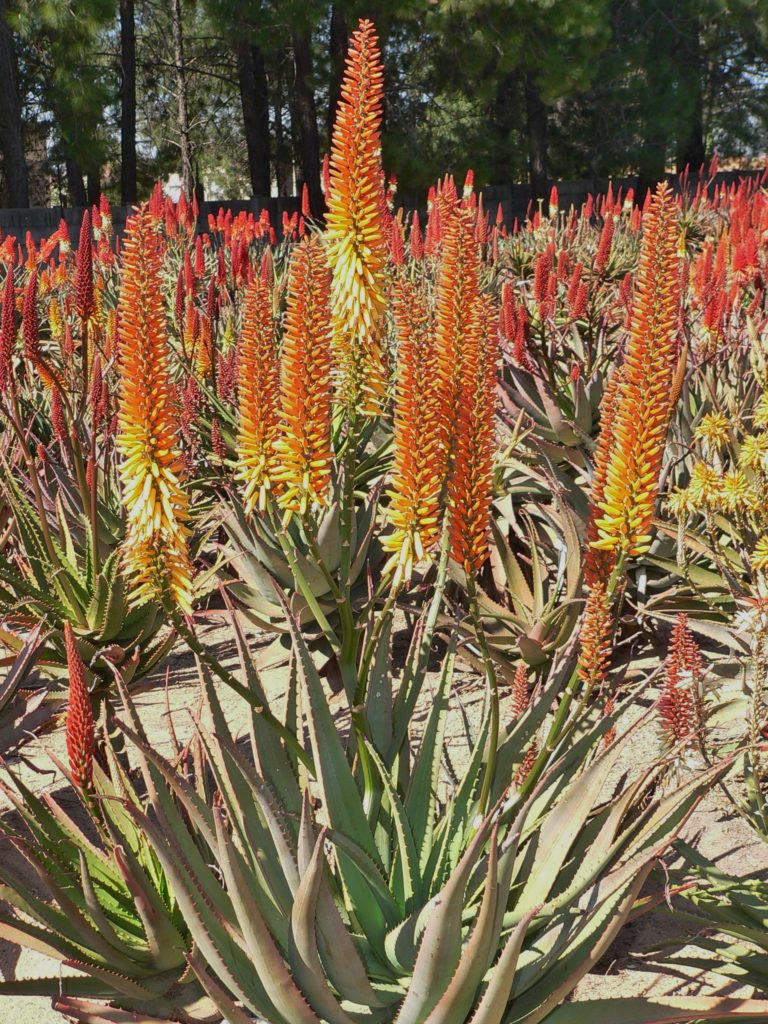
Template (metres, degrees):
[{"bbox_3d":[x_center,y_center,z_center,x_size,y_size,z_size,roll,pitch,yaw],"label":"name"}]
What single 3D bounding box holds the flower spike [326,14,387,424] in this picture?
[{"bbox_3d":[-0.036,-0.400,2.080,0.083,0.526,0.083,2,11,0],"label":"flower spike"}]

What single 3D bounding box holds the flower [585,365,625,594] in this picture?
[{"bbox_3d":[0.311,-0.052,2.150,0.064,0.324,0.064,4,11,0],"label":"flower"}]

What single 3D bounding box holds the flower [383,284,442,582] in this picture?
[{"bbox_3d":[0.037,-0.106,2.080,0.073,0.409,0.073,0,11,0],"label":"flower"}]

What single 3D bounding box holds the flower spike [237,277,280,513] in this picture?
[{"bbox_3d":[-0.179,-0.168,2.200,0.061,0.336,0.061,0,11,0],"label":"flower spike"}]

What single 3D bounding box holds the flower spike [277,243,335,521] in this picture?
[{"bbox_3d":[-0.111,-0.184,2.120,0.074,0.390,0.074,1,11,0],"label":"flower spike"}]

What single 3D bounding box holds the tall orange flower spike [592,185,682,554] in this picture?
[{"bbox_3d":[0.341,-0.189,2.050,0.083,0.499,0.083,6,11,0],"label":"tall orange flower spike"}]

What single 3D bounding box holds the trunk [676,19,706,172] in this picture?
[{"bbox_3d":[5.198,-6.989,26.000,0.450,2.800,0.450,-2,11,0],"label":"trunk"}]

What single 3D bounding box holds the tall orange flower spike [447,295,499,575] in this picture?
[{"bbox_3d":[0.127,-0.107,2.130,0.069,0.389,0.069,3,11,0],"label":"tall orange flower spike"}]

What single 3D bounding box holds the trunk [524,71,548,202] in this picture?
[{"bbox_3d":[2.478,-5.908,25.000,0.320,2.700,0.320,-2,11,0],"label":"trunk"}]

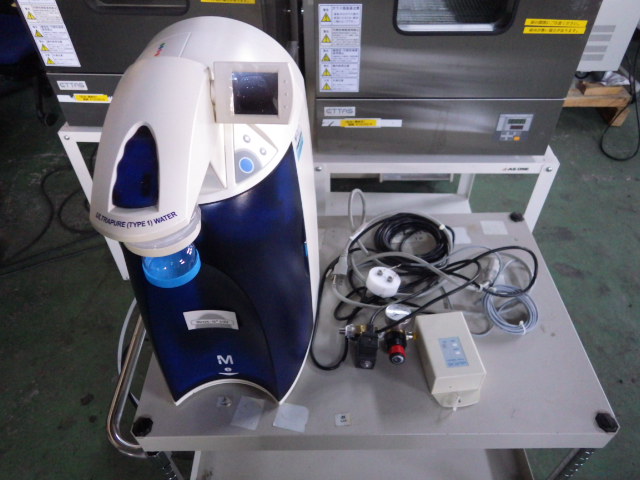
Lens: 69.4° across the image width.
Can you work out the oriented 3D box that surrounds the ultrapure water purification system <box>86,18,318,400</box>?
[{"bbox_3d":[-0.154,-0.012,0.645,0.295,0.530,0.380,-1,44,1],"label":"ultrapure water purification system"}]

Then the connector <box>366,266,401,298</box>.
[{"bbox_3d":[0.121,0.080,0.882,0.062,0.028,0.062,4,38,-4],"label":"connector"}]

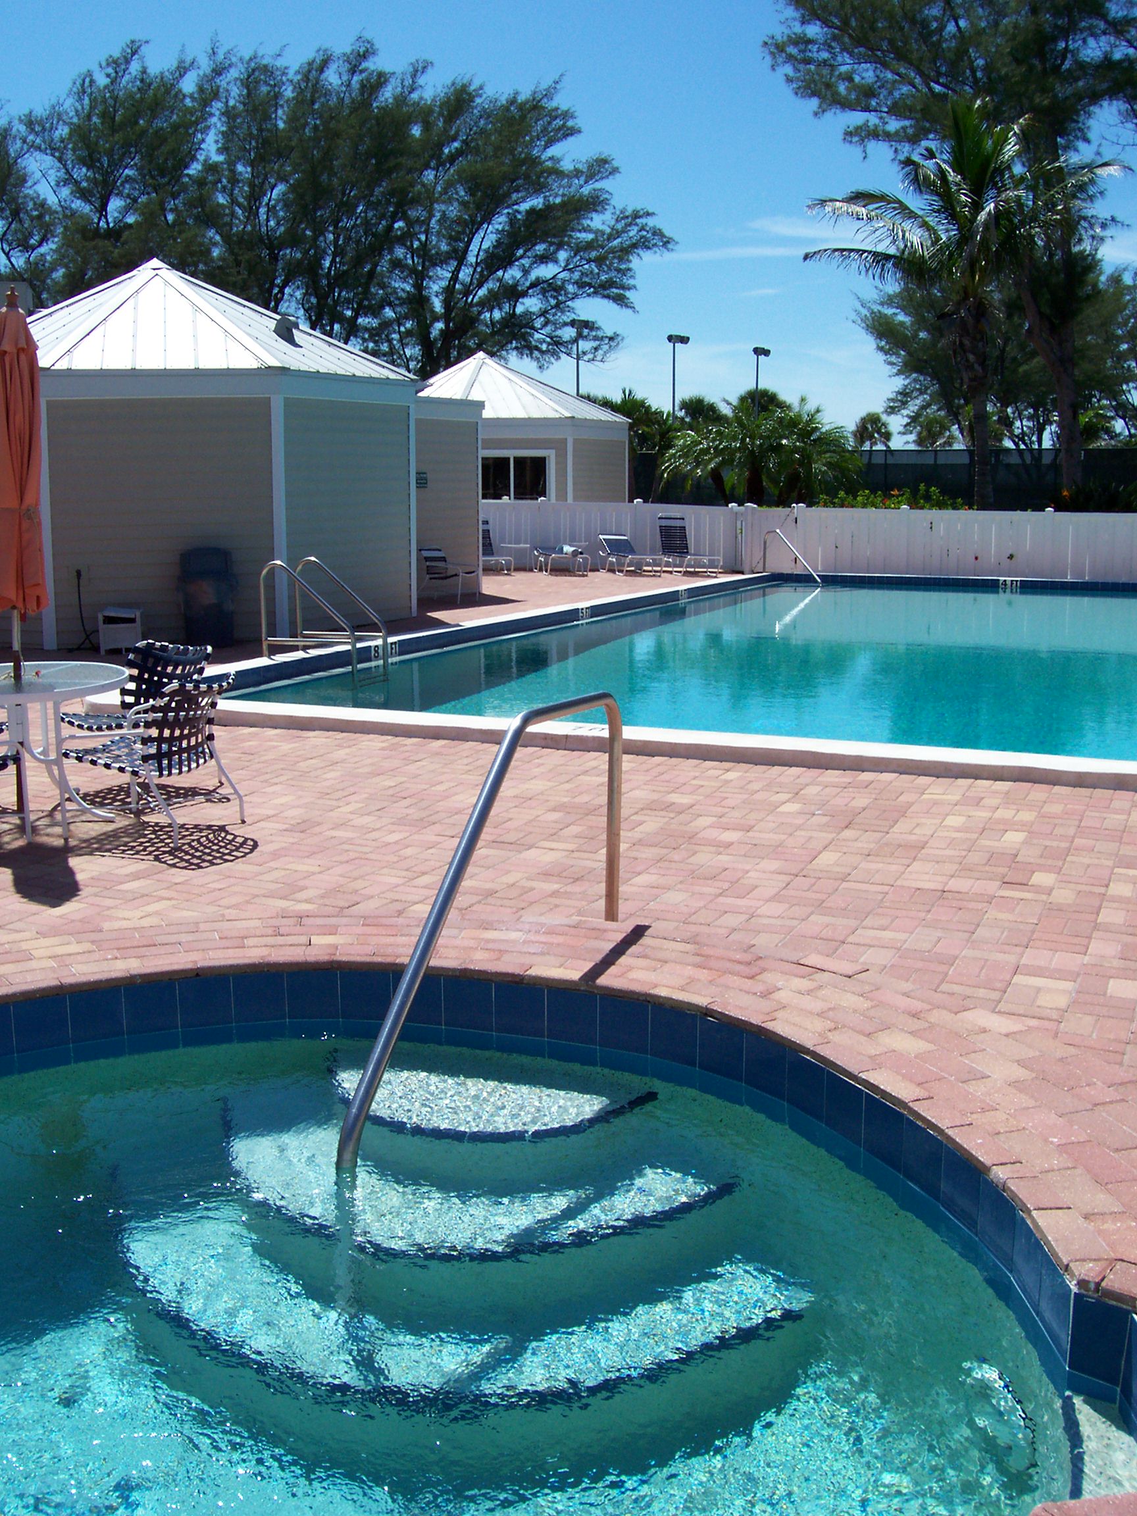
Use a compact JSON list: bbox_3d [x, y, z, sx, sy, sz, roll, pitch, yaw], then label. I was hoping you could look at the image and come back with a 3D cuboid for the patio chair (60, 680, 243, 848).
[{"bbox_3d":[-1.985,-0.024,7.081,0.660,0.750,0.610,4,12,18],"label":"patio chair"}]

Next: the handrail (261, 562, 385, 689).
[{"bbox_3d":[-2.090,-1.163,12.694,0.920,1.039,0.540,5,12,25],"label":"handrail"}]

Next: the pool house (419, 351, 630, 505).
[{"bbox_3d":[-1.720,-6.231,30.368,5.500,3.960,5.500,-3,12,-16],"label":"pool house"}]

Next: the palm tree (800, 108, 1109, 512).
[{"bbox_3d":[6.920,-7.371,26.064,5.400,7.772,5.200,3,12,14],"label":"palm tree"}]

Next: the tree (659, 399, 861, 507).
[{"bbox_3d":[3.694,-5.401,28.494,3.800,2.962,3.600,1,11,7],"label":"tree"}]

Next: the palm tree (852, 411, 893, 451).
[{"bbox_3d":[18.339,-18.290,90.164,2.488,5.238,2.488,2,11,11],"label":"palm tree"}]

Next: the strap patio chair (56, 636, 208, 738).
[{"bbox_3d":[-2.310,-0.214,7.986,0.610,0.770,0.660,11,16,44],"label":"strap patio chair"}]

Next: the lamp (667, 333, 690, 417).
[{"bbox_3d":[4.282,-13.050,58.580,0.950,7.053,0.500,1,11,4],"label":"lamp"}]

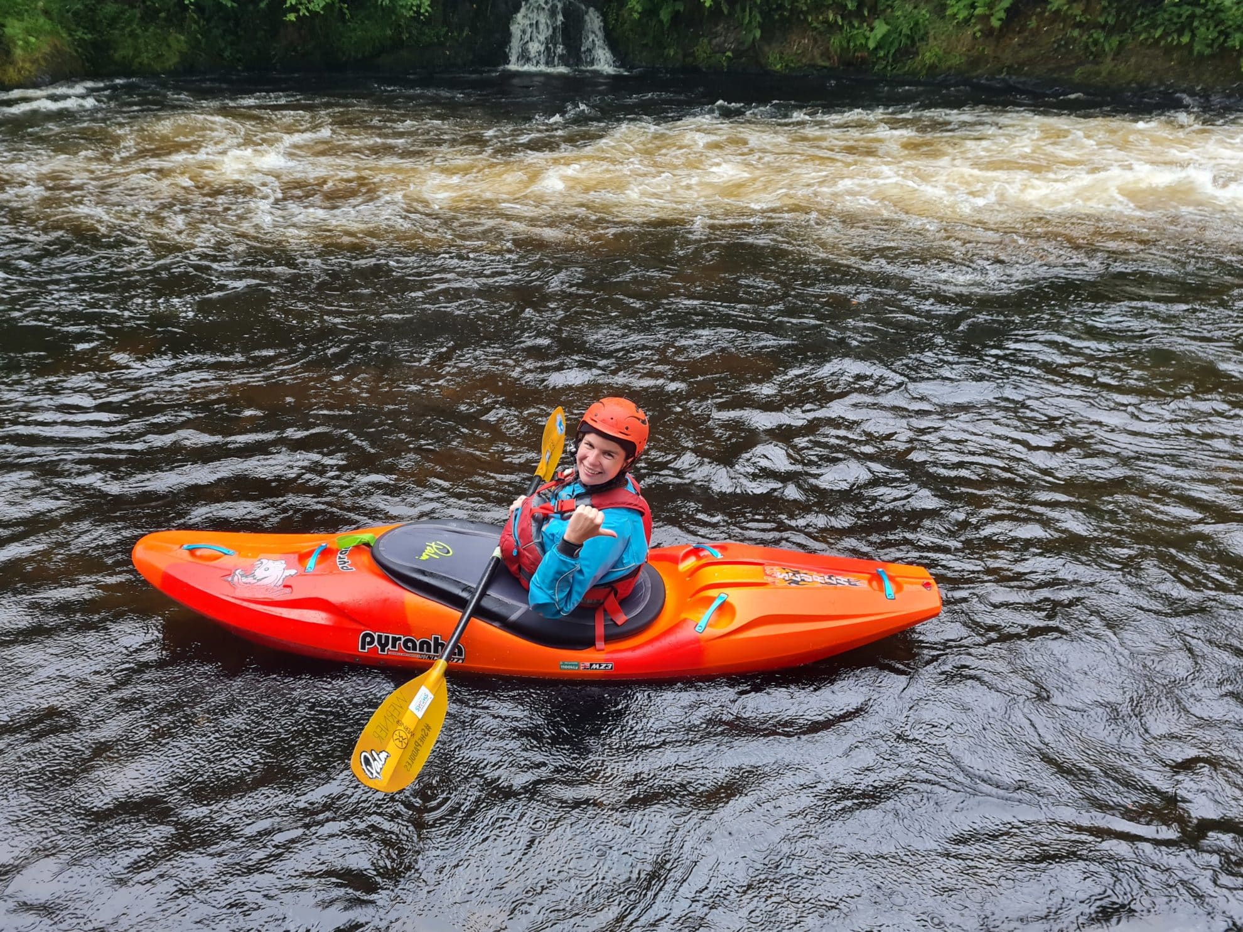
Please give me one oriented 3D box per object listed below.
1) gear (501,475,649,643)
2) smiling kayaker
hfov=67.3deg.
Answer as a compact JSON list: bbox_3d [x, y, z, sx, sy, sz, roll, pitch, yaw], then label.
[{"bbox_3d":[-0.151,0.251,3.029,0.380,0.450,0.390,-7,28,-14],"label":"gear"},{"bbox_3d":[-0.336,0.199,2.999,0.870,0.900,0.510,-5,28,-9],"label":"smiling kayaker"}]

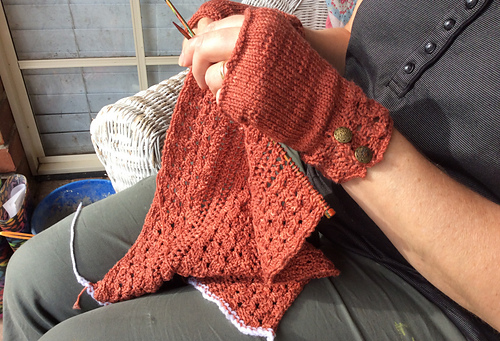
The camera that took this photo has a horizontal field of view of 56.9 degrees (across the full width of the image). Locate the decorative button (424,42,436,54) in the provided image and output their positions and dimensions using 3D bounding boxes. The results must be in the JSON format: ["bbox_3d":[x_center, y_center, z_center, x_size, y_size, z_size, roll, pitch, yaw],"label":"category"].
[{"bbox_3d":[0.204,-0.138,0.521,0.005,0.013,0.013,30,19,-44],"label":"decorative button"}]

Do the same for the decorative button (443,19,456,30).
[{"bbox_3d":[0.222,-0.162,0.513,0.005,0.013,0.013,30,19,-44],"label":"decorative button"}]

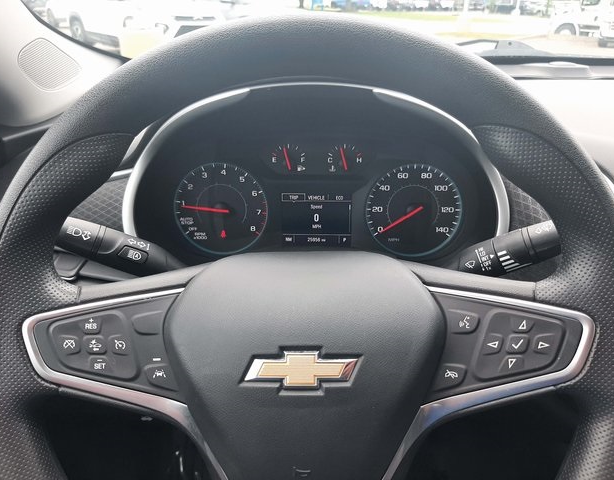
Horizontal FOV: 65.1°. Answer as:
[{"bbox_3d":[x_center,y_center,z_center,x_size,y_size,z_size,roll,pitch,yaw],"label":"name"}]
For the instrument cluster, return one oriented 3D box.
[{"bbox_3d":[0.008,-0.064,0.470,0.345,0.165,0.080,0,10,0],"label":"instrument cluster"}]

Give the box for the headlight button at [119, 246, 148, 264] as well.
[{"bbox_3d":[-0.139,0.012,0.385,0.021,0.011,0.006,18,-3,-13],"label":"headlight button"}]

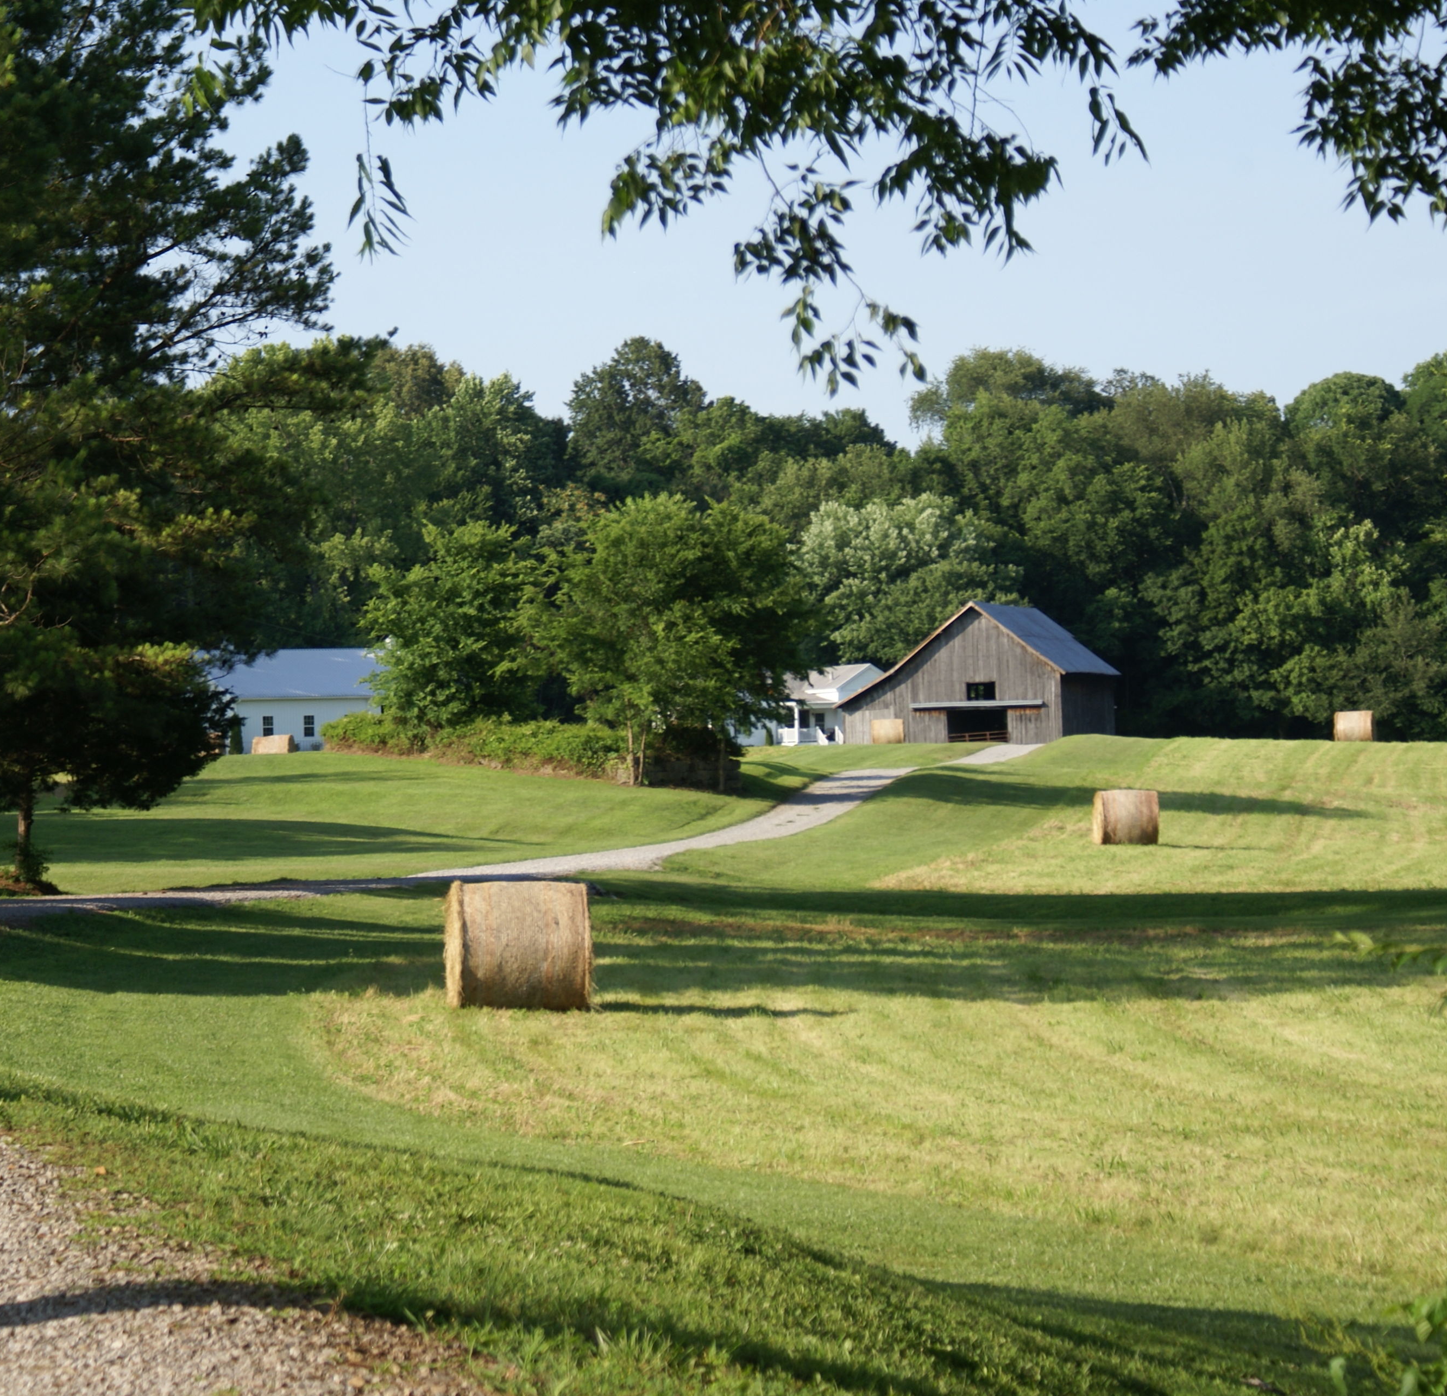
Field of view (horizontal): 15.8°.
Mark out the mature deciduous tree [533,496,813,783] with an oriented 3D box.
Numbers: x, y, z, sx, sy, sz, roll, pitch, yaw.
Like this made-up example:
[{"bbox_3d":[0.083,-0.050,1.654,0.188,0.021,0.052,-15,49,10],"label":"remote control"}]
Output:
[{"bbox_3d":[-1.839,-2.042,187.000,10.000,10.300,9.300,-1,0,0],"label":"mature deciduous tree"}]

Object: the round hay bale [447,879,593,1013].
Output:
[{"bbox_3d":[-2.446,2.961,62.300,1.550,1.540,1.530,-1,0,-10],"label":"round hay bale"}]

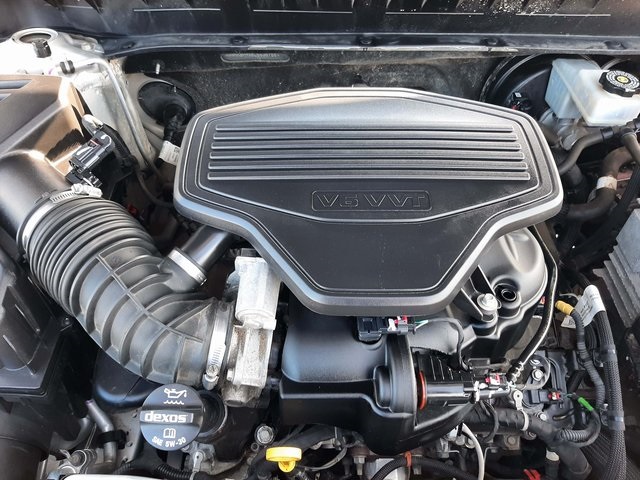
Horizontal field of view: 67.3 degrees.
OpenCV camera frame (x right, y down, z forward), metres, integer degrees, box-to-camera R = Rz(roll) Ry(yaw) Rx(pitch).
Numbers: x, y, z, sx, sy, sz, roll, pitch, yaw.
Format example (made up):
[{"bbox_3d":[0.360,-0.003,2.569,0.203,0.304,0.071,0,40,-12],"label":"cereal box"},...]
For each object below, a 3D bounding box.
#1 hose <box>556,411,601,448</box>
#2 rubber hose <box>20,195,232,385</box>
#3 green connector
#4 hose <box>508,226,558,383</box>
[{"bbox_3d":[0.312,0.227,0.580,0.052,0.020,0.040,0,67,0],"label":"hose"},{"bbox_3d":[-0.221,0.061,0.570,0.275,0.130,0.145,32,62,4],"label":"rubber hose"},{"bbox_3d":[0.318,0.197,0.575,0.022,0.009,0.009,36,72,21],"label":"green connector"},{"bbox_3d":[0.268,0.074,0.592,0.048,0.022,0.200,11,71,15],"label":"hose"}]

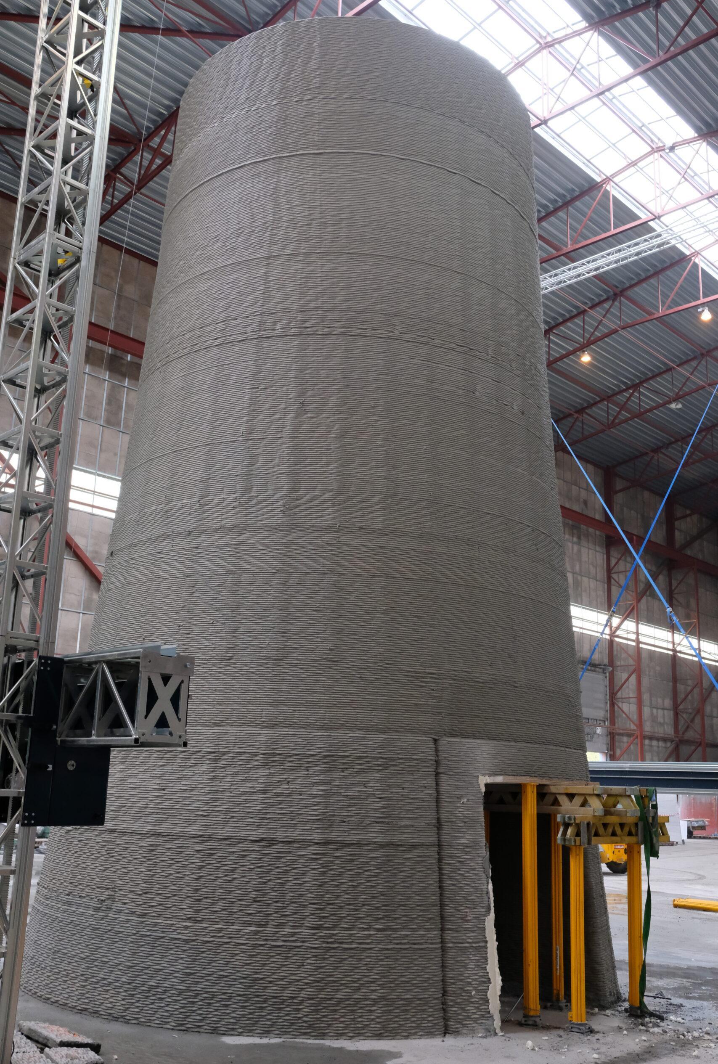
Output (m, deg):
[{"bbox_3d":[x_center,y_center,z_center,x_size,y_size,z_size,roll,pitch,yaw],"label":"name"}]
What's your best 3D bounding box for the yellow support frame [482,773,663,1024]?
[{"bbox_3d":[1.925,3.318,9.636,1.265,1.979,1.591,-10,-18,41],"label":"yellow support frame"}]

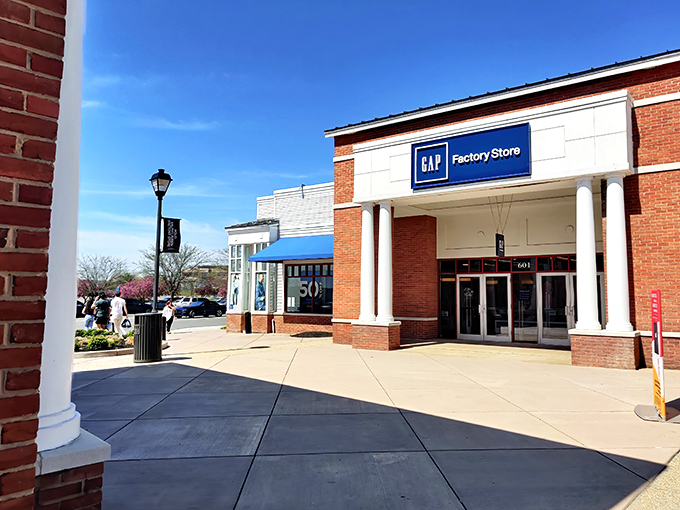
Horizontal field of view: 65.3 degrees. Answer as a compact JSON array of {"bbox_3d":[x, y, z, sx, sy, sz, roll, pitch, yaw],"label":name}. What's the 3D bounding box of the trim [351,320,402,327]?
[{"bbox_3d":[1.029,1.962,15.039,1.263,0.085,0.640,-3,-6,37],"label":"trim"}]

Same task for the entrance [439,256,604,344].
[{"bbox_3d":[5.785,1.413,16.774,5.840,2.720,0.250,-3,-6,36],"label":"entrance"}]

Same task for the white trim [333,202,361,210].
[{"bbox_3d":[0.261,-1.540,16.595,1.128,0.130,0.100,-3,-6,37],"label":"white trim"}]

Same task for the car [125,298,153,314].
[{"bbox_3d":[-18.386,4.466,46.000,1.850,1.450,4.600,-2,-5,30],"label":"car"}]

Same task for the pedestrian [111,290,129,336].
[{"bbox_3d":[-8.083,2.200,19.400,0.600,1.730,0.480,3,-5,-30],"label":"pedestrian"}]

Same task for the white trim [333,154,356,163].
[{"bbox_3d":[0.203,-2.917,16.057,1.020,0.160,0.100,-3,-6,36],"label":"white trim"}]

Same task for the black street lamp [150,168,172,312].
[{"bbox_3d":[-5.180,0.036,15.112,0.440,5.083,0.440,-3,-6,37],"label":"black street lamp"}]

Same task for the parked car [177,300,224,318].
[{"bbox_3d":[-11.985,4.697,45.800,1.850,1.450,4.800,-3,-6,36],"label":"parked car"}]

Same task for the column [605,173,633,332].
[{"bbox_3d":[5.852,-0.047,11.140,0.500,3.300,0.500,-3,-6,36],"label":"column"}]

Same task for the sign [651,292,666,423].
[{"bbox_3d":[4.077,1.242,6.786,0.050,1.545,0.895,-2,-5,26],"label":"sign"}]

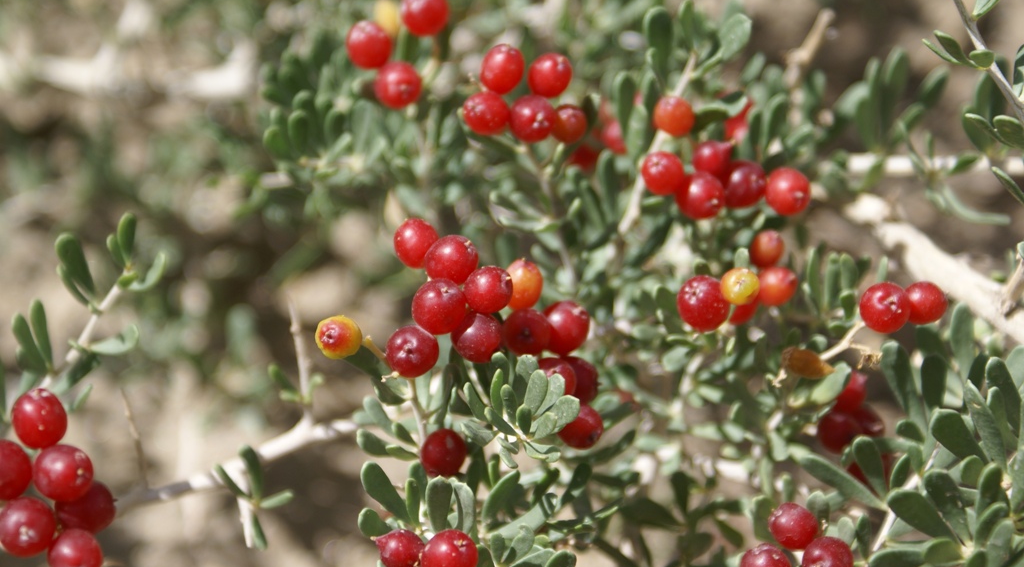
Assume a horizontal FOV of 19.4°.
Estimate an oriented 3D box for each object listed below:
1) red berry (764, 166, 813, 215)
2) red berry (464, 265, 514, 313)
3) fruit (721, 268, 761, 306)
[{"bbox_3d":[0.056,-0.019,0.605,0.009,0.010,0.009,0,37,0],"label":"red berry"},{"bbox_3d":[-0.004,0.001,0.530,0.009,0.009,0.009,0,35,0],"label":"red berry"},{"bbox_3d":[0.041,0.001,0.535,0.007,0.007,0.007,0,35,0],"label":"fruit"}]

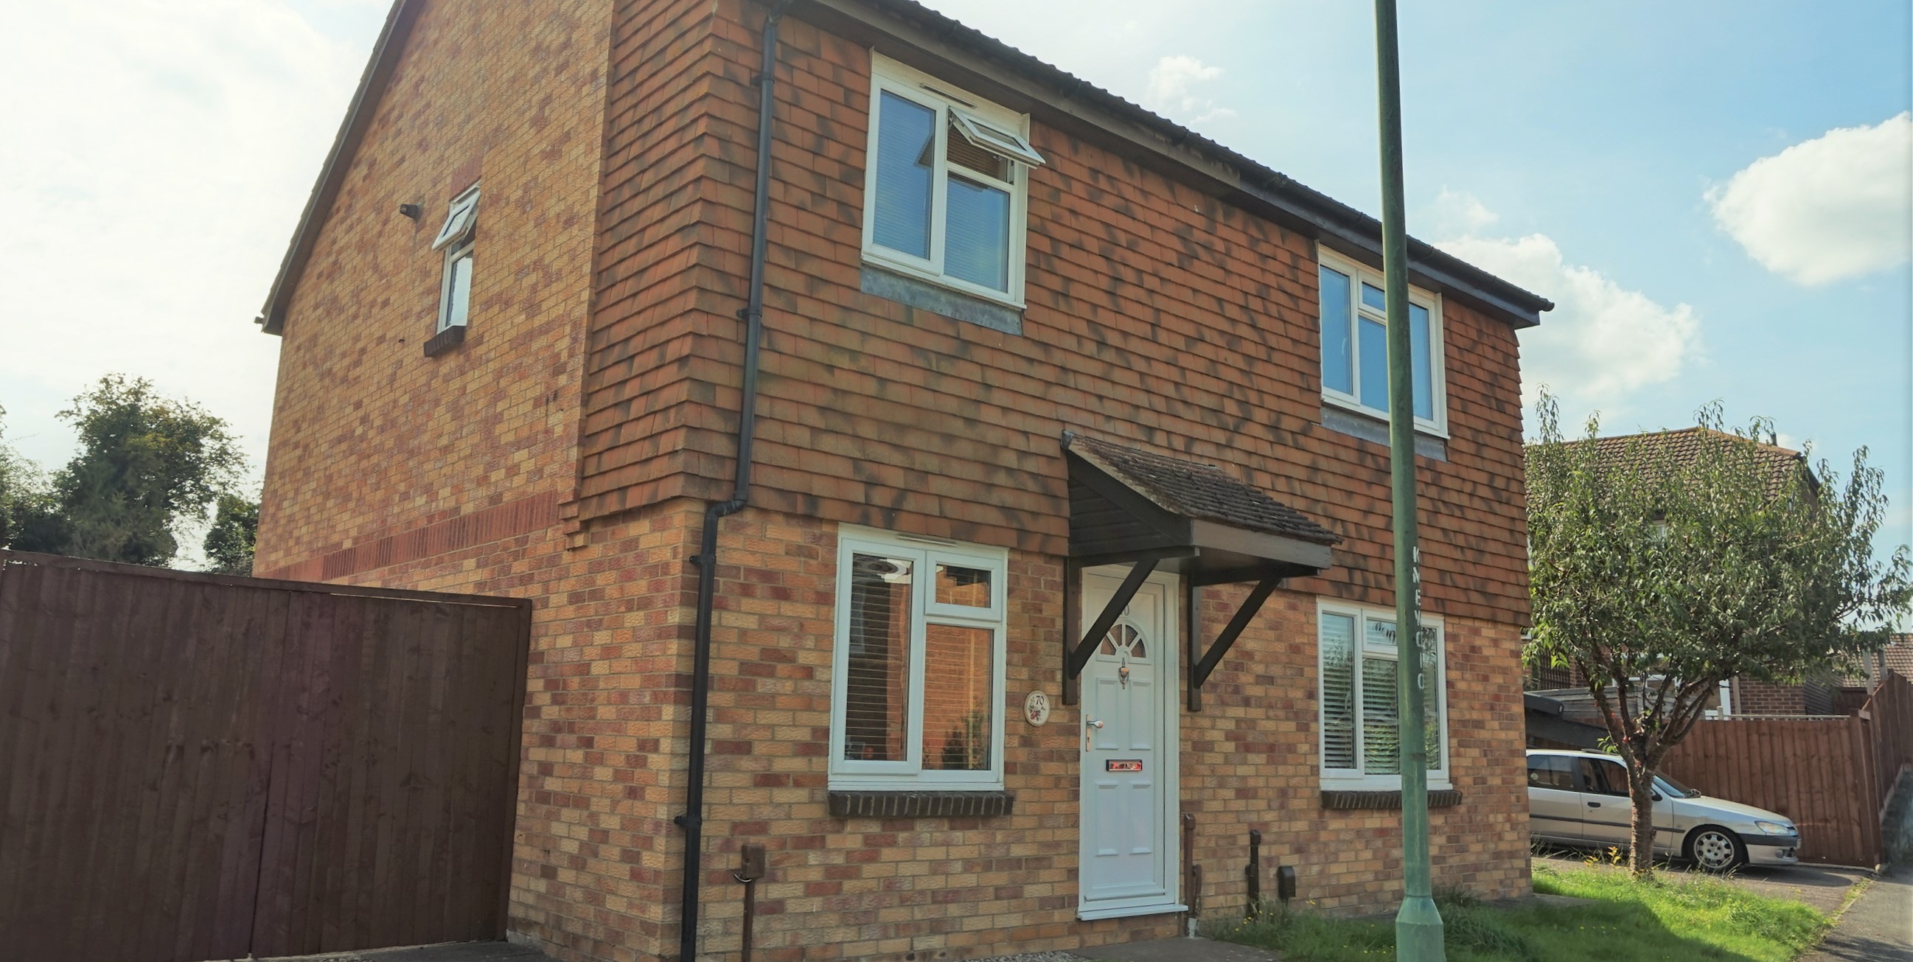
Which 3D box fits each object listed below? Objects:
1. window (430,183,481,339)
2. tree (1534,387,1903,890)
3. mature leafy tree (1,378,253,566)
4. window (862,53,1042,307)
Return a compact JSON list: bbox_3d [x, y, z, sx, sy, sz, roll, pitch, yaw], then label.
[{"bbox_3d":[-3.728,-1.643,9.498,0.216,1.137,0.657,10,-13,-38],"label":"window"},{"bbox_3d":[7.473,1.531,12.694,3.600,4.749,3.500,-3,-12,27],"label":"tree"},{"bbox_3d":[-16.568,1.636,25.456,4.400,7.614,4.400,8,-12,-32],"label":"mature leafy tree"},{"bbox_3d":[0.025,-1.747,7.375,1.195,1.242,0.300,10,-13,-38],"label":"window"}]

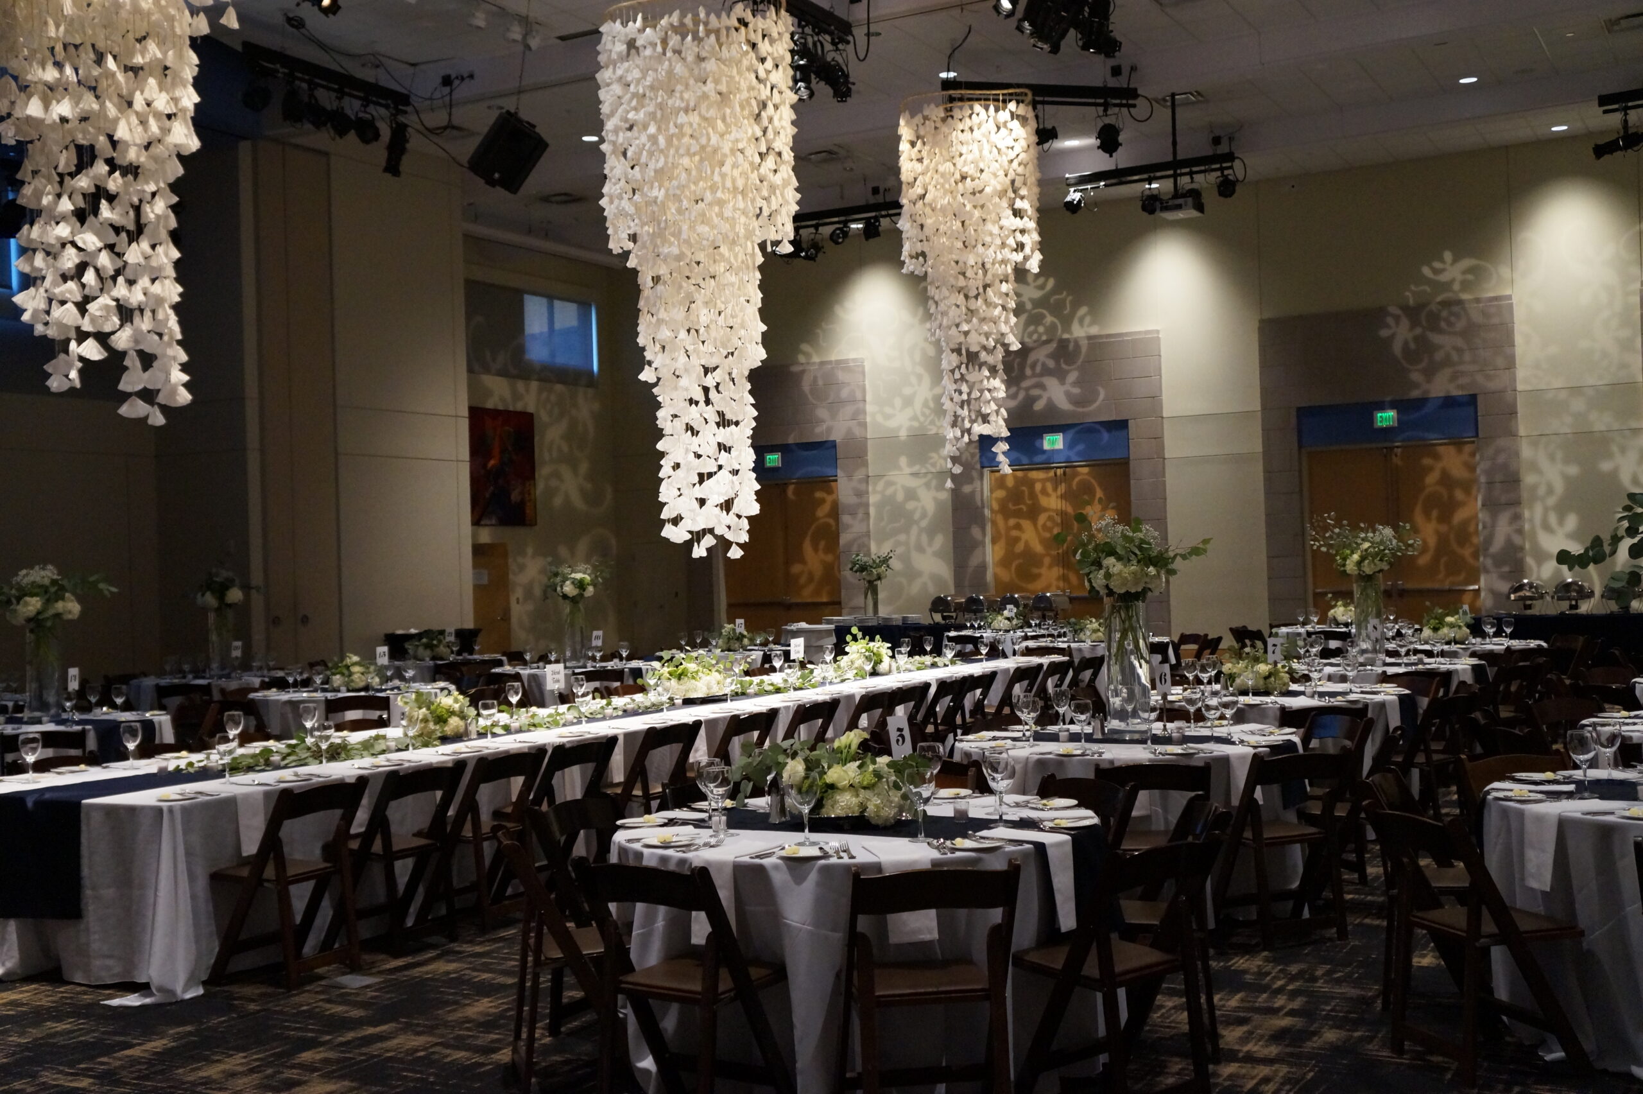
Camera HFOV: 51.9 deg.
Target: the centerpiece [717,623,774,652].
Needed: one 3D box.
[{"bbox_3d":[-0.814,0.913,17.400,0.490,0.280,0.360,-2,-1,30],"label":"centerpiece"}]

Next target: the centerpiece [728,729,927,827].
[{"bbox_3d":[0.022,0.699,5.170,0.550,0.290,0.390,-2,-1,30],"label":"centerpiece"}]

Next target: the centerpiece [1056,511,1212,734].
[{"bbox_3d":[1.396,0.350,7.600,0.690,1.010,0.580,-2,-1,10],"label":"centerpiece"}]

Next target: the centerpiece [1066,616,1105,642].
[{"bbox_3d":[2.658,0.792,16.600,0.480,0.270,0.420,-2,-1,9],"label":"centerpiece"}]

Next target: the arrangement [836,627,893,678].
[{"bbox_3d":[0.317,0.770,12.450,0.450,0.360,0.420,-2,-1,1],"label":"arrangement"}]

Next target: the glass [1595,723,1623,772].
[{"bbox_3d":[2.595,0.669,5.560,0.093,0.195,0.093,-2,-1,25],"label":"glass"}]

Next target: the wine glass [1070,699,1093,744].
[{"bbox_3d":[1.094,0.739,7.120,0.092,0.200,0.092,-2,-1,9],"label":"wine glass"}]

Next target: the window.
[{"bbox_3d":[-4.834,-3.535,28.300,0.120,1.500,3.560,-2,-1,30],"label":"window"}]

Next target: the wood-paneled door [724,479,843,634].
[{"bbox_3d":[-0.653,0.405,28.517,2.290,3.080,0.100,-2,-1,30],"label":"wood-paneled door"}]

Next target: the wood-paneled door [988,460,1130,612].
[{"bbox_3d":[3.749,0.273,26.261,2.400,3.050,0.120,-2,-1,30],"label":"wood-paneled door"}]

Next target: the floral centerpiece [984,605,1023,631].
[{"bbox_3d":[2.120,0.833,19.700,0.460,0.300,0.420,-2,-1,6],"label":"floral centerpiece"}]

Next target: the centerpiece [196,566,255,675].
[{"bbox_3d":[-5.329,0.666,15.100,0.520,1.000,0.500,-2,-1,-19],"label":"centerpiece"}]

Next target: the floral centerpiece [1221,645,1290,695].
[{"bbox_3d":[2.440,0.689,9.420,0.400,0.280,0.330,-2,-1,30],"label":"floral centerpiece"}]

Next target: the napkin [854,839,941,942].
[{"bbox_3d":[0.218,0.962,4.727,0.145,0.215,0.280,-2,-1,-10],"label":"napkin"}]

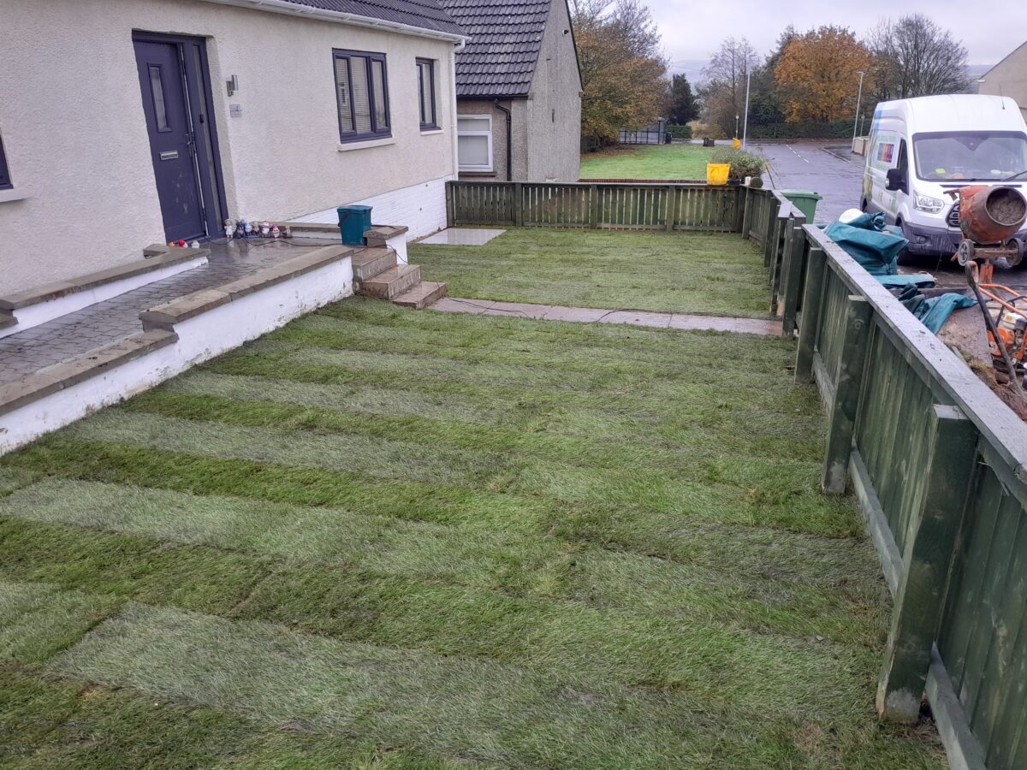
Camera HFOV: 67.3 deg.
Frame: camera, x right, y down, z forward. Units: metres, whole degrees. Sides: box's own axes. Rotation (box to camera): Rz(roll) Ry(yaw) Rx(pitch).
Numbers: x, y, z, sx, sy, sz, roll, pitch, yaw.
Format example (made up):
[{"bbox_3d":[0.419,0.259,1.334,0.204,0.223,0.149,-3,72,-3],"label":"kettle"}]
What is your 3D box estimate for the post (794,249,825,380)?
[{"bbox_3d":[2.069,-0.470,5.374,0.100,0.960,0.100,5,22,14],"label":"post"}]

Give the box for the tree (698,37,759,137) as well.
[{"bbox_3d":[22.790,-31.706,82.000,6.400,10.000,6.000,5,21,14],"label":"tree"}]

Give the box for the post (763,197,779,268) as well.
[{"bbox_3d":[3.579,-2.111,10.710,0.100,0.950,0.100,5,21,14],"label":"post"}]

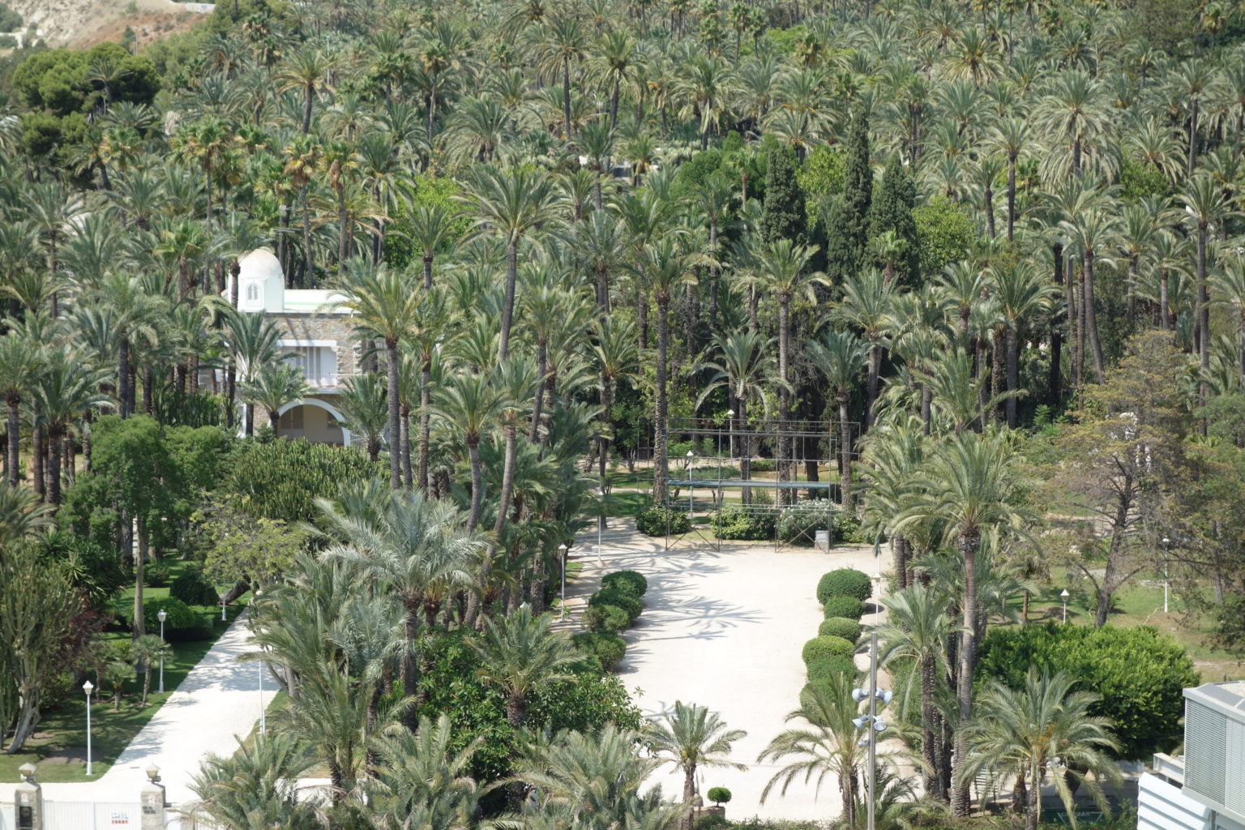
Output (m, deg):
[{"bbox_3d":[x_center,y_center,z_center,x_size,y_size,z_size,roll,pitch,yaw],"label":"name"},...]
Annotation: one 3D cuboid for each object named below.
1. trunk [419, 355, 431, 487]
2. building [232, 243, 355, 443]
[{"bbox_3d":[-11.134,0.817,195.641,0.600,8.100,0.550,0,9,0],"label":"trunk"},{"bbox_3d":[-21.030,-4.530,225.530,8.410,13.200,8.500,0,9,-2],"label":"building"}]

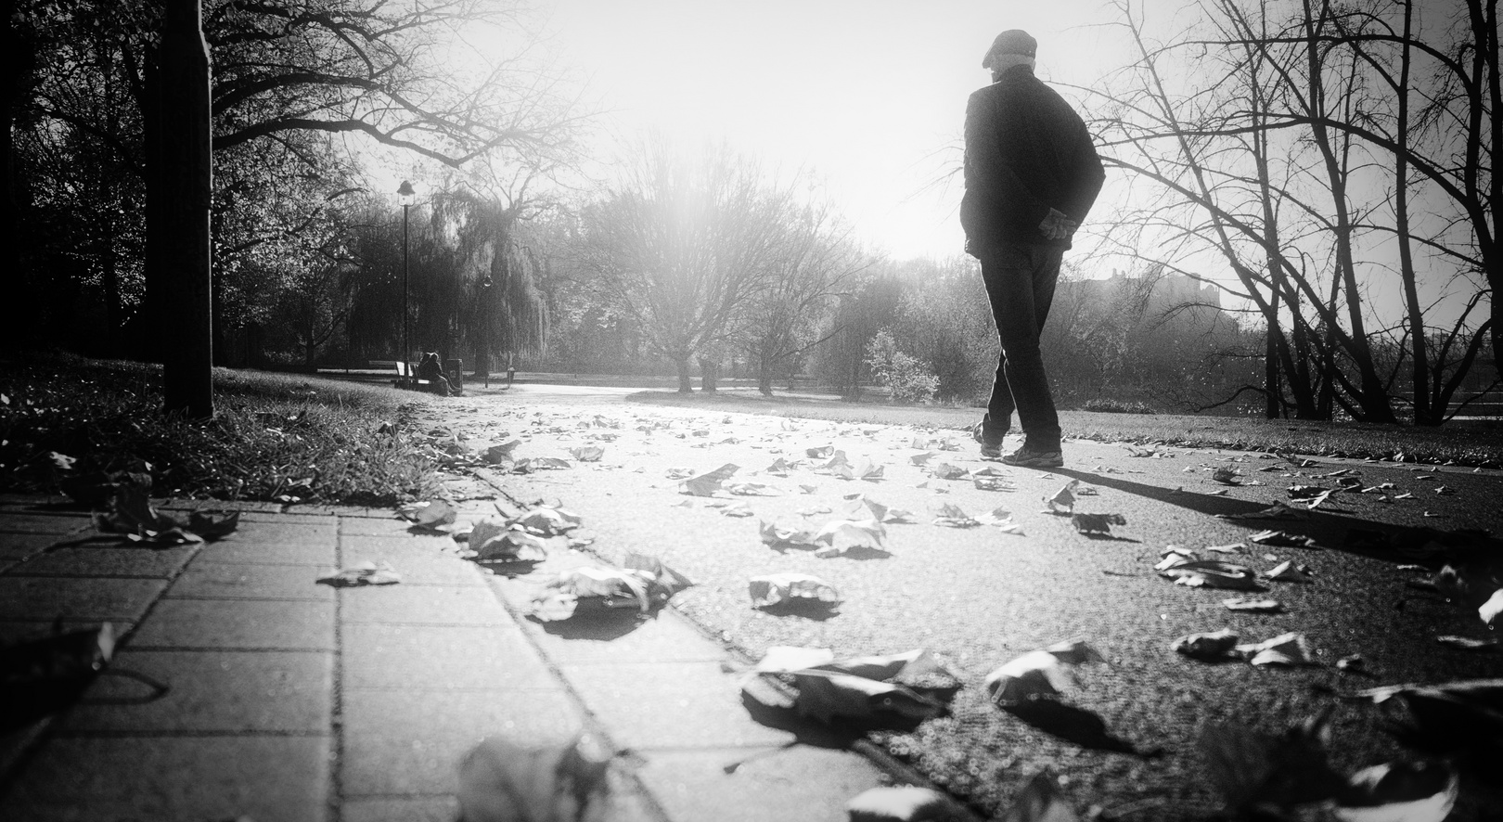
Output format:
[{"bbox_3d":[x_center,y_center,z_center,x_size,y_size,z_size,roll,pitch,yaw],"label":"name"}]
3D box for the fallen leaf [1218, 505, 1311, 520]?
[{"bbox_3d":[1.208,0.238,2.658,0.219,0.021,0.120,1,1,24],"label":"fallen leaf"}]

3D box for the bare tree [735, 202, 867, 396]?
[{"bbox_3d":[1.496,-3.302,33.000,3.668,5.709,4.035,0,1,0],"label":"bare tree"}]

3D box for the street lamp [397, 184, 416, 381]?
[{"bbox_3d":[-8.882,-3.302,29.000,0.453,5.304,0.453,0,1,0],"label":"street lamp"}]

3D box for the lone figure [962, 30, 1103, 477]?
[{"bbox_3d":[1.109,-0.668,4.580,0.560,1.750,0.500,0,1,-31],"label":"lone figure"}]

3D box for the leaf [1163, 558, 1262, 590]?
[{"bbox_3d":[0.694,0.244,1.698,0.149,0.028,0.110,1,1,22],"label":"leaf"}]

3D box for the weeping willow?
[{"bbox_3d":[-11.954,-5.732,50.000,5.800,8.000,5.800,0,1,-13],"label":"weeping willow"}]

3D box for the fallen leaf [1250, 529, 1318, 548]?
[{"bbox_3d":[0.921,0.222,1.950,0.110,0.025,0.070,2,1,25],"label":"fallen leaf"}]

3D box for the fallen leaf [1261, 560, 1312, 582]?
[{"bbox_3d":[0.834,0.248,1.754,0.079,0.024,0.065,1,1,25],"label":"fallen leaf"}]

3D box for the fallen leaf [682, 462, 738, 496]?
[{"bbox_3d":[-0.107,0.176,2.916,0.152,0.078,0.090,0,1,-2],"label":"fallen leaf"}]

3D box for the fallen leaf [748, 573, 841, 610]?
[{"bbox_3d":[0.044,0.188,1.170,0.092,0.028,0.065,2,1,2],"label":"fallen leaf"}]

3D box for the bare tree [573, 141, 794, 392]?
[{"bbox_3d":[-2.156,-4.596,36.000,6.839,8.067,6.839,0,1,0],"label":"bare tree"}]

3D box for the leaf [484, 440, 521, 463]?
[{"bbox_3d":[-0.716,0.115,3.250,0.105,0.055,0.075,2,1,-12],"label":"leaf"}]

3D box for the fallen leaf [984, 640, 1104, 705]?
[{"bbox_3d":[0.276,0.245,1.062,0.113,0.037,0.095,1,1,15],"label":"fallen leaf"}]

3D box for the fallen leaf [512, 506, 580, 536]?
[{"bbox_3d":[-0.309,0.167,1.700,0.095,0.033,0.070,2,1,-10],"label":"fallen leaf"}]

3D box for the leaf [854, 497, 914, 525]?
[{"bbox_3d":[0.286,0.211,2.416,0.126,0.046,0.090,1,1,7],"label":"leaf"}]

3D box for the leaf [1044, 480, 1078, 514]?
[{"bbox_3d":[0.664,0.184,2.420,0.072,0.065,0.050,2,1,15],"label":"leaf"}]

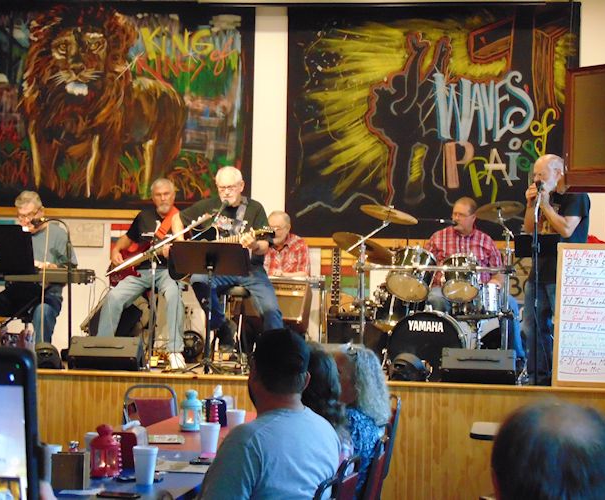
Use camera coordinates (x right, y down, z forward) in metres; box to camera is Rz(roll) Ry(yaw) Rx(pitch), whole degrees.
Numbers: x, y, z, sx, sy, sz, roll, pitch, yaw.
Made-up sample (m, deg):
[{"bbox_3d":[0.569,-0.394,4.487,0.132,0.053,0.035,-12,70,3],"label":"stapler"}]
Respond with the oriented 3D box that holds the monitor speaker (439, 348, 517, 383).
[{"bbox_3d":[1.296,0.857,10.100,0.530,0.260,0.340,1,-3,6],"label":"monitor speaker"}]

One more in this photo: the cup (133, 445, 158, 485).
[{"bbox_3d":[-0.596,0.819,5.200,0.094,0.140,0.094,1,-3,0],"label":"cup"}]

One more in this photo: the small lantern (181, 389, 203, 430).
[{"bbox_3d":[-0.604,0.874,7.450,0.118,0.225,0.118,1,-3,0],"label":"small lantern"}]

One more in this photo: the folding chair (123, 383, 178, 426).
[{"bbox_3d":[-0.940,1.343,8.947,0.430,0.900,0.500,3,-3,-25],"label":"folding chair"}]

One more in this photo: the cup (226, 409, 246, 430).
[{"bbox_3d":[-0.343,0.906,7.100,0.094,0.138,0.094,1,-3,0],"label":"cup"}]

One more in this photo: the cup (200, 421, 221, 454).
[{"bbox_3d":[-0.430,0.883,6.400,0.094,0.140,0.094,1,-3,0],"label":"cup"}]

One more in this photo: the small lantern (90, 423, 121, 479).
[{"bbox_3d":[-0.777,0.797,5.400,0.122,0.205,0.122,1,-3,0],"label":"small lantern"}]

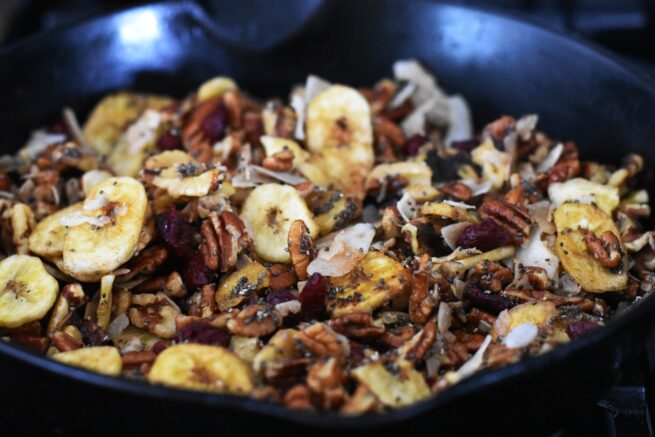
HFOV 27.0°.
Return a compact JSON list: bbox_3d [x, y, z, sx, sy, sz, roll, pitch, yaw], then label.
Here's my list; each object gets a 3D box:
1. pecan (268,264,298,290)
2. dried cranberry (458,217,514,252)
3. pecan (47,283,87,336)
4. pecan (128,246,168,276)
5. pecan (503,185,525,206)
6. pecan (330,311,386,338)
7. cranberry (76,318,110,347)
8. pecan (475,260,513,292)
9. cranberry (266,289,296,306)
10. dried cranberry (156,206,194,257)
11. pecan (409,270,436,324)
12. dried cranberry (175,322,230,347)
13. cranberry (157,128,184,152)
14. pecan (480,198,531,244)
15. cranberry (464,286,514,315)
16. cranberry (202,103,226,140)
[{"bbox_3d":[-0.015,0.020,0.459,0.013,0.009,0.011,-1,32,0],"label":"pecan"},{"bbox_3d":[0.057,0.006,0.492,0.021,0.010,0.012,5,32,9],"label":"dried cranberry"},{"bbox_3d":[-0.084,0.029,0.441,0.011,0.018,0.009,24,1,-15],"label":"pecan"},{"bbox_3d":[-0.066,0.016,0.503,0.018,0.007,0.009,-35,59,-25],"label":"pecan"},{"bbox_3d":[0.073,-0.009,0.533,0.008,0.007,0.010,14,52,11],"label":"pecan"},{"bbox_3d":[0.009,0.034,0.432,0.018,0.008,0.010,7,32,2],"label":"pecan"},{"bbox_3d":[-0.076,0.037,0.444,0.012,0.008,0.010,20,37,30],"label":"cranberry"},{"bbox_3d":[0.058,0.020,0.475,0.014,0.009,0.011,15,35,23],"label":"pecan"},{"bbox_3d":[-0.015,0.026,0.448,0.011,0.007,0.009,-1,32,0],"label":"cranberry"},{"bbox_3d":[-0.053,0.005,0.480,0.013,0.017,0.010,-12,11,7],"label":"dried cranberry"},{"bbox_3d":[0.032,0.027,0.463,0.010,0.009,0.021,2,57,4],"label":"pecan"},{"bbox_3d":[-0.041,0.039,0.443,0.019,0.010,0.012,0,32,1],"label":"dried cranberry"},{"bbox_3d":[-0.067,-0.034,0.580,0.011,0.009,0.010,0,31,1],"label":"cranberry"},{"bbox_3d":[0.066,0.001,0.500,0.014,0.009,0.023,-21,42,-30],"label":"pecan"},{"bbox_3d":[0.053,0.027,0.444,0.017,0.008,0.009,16,32,12],"label":"cranberry"},{"bbox_3d":[-0.049,-0.042,0.585,0.010,0.009,0.014,8,61,5],"label":"cranberry"}]

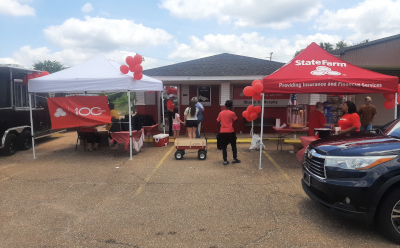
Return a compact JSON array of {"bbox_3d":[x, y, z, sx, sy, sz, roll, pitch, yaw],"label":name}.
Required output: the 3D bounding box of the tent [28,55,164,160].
[{"bbox_3d":[-3.101,-0.683,9.831,3.060,3.100,3.060,0,6,10],"label":"tent"}]

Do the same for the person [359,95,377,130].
[{"bbox_3d":[5.152,-0.005,9.247,0.550,1.700,0.330,-1,6,-7],"label":"person"}]

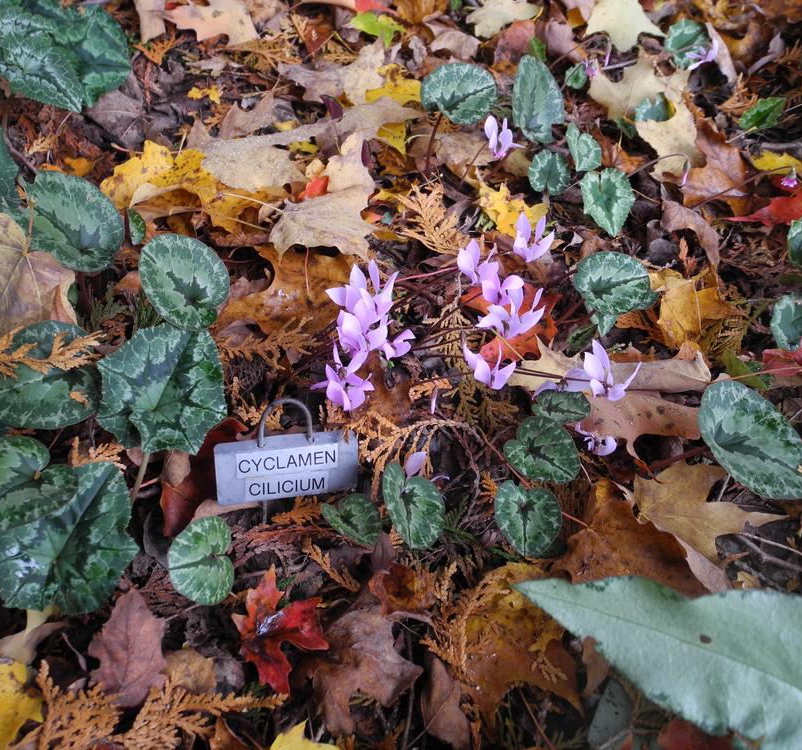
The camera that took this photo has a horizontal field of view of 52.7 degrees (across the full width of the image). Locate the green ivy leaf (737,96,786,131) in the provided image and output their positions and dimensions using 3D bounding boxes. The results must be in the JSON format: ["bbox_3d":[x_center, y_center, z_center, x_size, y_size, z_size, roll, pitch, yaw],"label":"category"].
[{"bbox_3d":[0.314,-0.227,0.700,0.062,0.012,0.025,-35,60,-20],"label":"green ivy leaf"}]

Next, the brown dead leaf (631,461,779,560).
[{"bbox_3d":[0.181,0.082,0.482,0.085,0.021,0.057,13,65,14],"label":"brown dead leaf"}]

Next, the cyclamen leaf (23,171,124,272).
[{"bbox_3d":[-0.219,-0.102,0.529,0.083,0.014,0.062,44,67,6],"label":"cyclamen leaf"}]

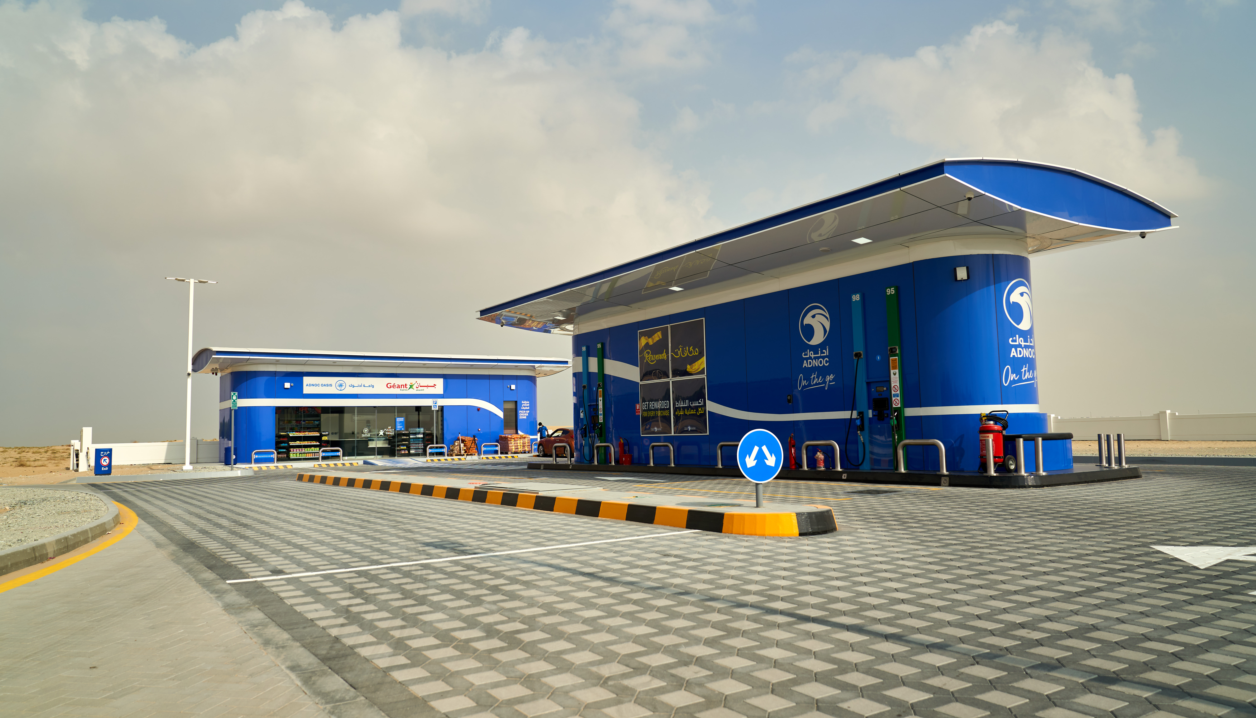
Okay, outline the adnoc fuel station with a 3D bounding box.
[{"bbox_3d":[3.299,0.134,22.256,7.800,5.700,17.500,2,-6,-34],"label":"adnoc fuel station"}]

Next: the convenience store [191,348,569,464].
[{"bbox_3d":[-12.260,2.379,42.878,17.400,5.300,7.500,2,-6,-34],"label":"convenience store"}]

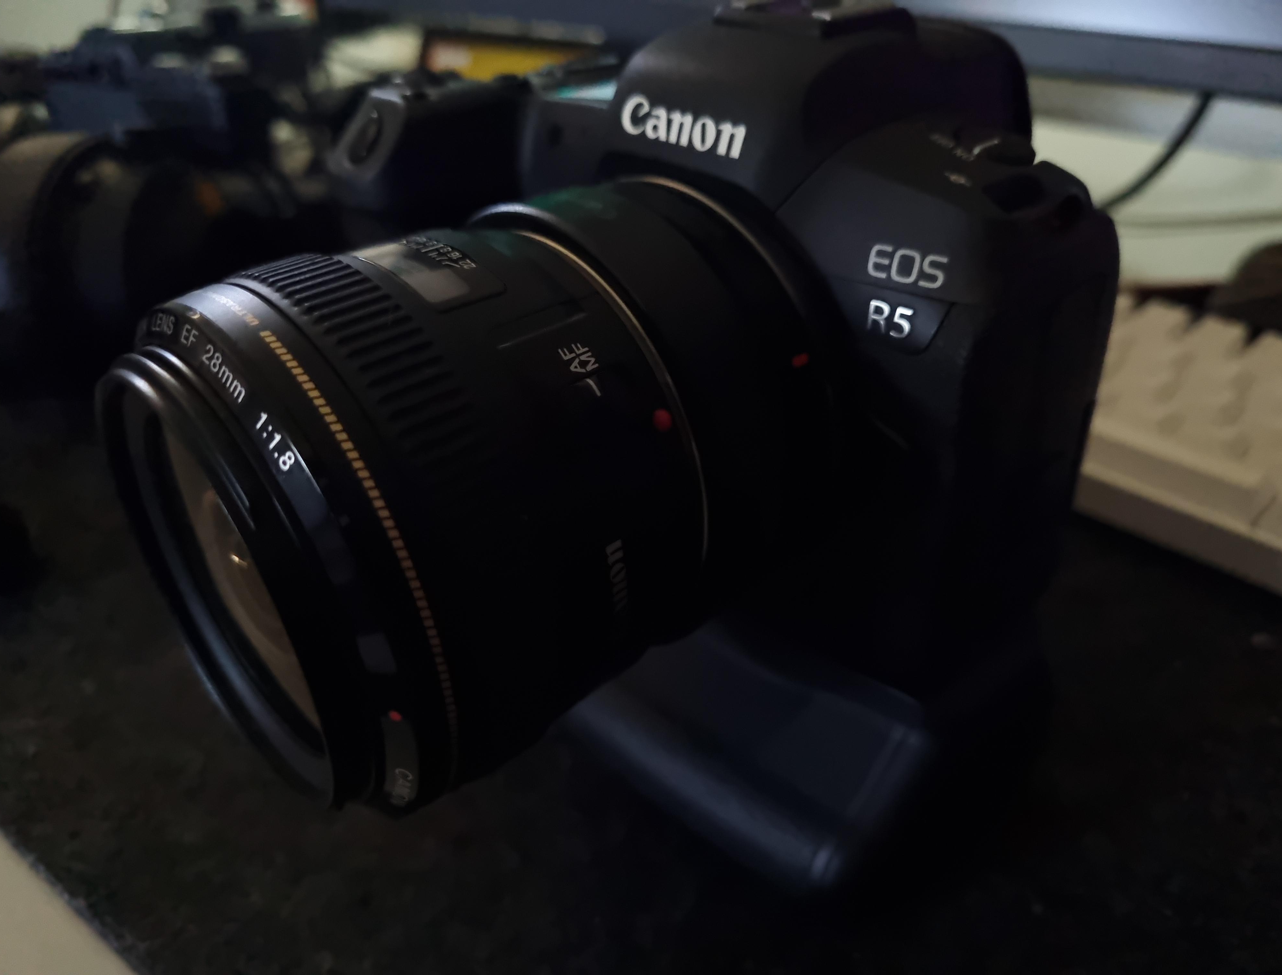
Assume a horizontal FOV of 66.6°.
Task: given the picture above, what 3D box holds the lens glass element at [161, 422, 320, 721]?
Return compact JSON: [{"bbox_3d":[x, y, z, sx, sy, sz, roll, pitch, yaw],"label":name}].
[{"bbox_3d":[-0.049,0.011,0.126,0.010,0.048,0.048,-28,41,-34],"label":"lens glass element"}]

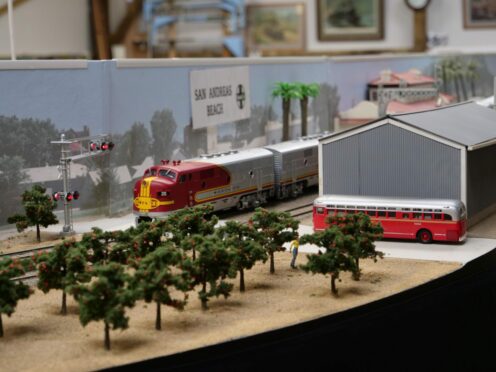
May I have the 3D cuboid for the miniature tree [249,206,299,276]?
[{"bbox_3d":[0.017,0.037,0.719,0.033,0.044,0.034,-1,7,1],"label":"miniature tree"}]

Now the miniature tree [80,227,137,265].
[{"bbox_3d":[-0.089,0.045,0.693,0.036,0.039,0.035,-2,7,-7],"label":"miniature tree"}]

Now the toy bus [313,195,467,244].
[{"bbox_3d":[0.111,0.026,0.846,0.117,0.030,0.029,2,8,24],"label":"toy bus"}]

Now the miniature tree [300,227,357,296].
[{"bbox_3d":[0.048,0.045,0.650,0.034,0.042,0.034,-1,7,4],"label":"miniature tree"}]

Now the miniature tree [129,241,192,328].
[{"bbox_3d":[-0.046,0.053,0.578,0.033,0.048,0.034,-2,7,-5],"label":"miniature tree"}]

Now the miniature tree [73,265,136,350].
[{"bbox_3d":[-0.072,0.060,0.541,0.033,0.044,0.034,-2,7,-8],"label":"miniature tree"}]

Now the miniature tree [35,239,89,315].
[{"bbox_3d":[-0.106,0.052,0.619,0.031,0.044,0.033,-3,7,-10],"label":"miniature tree"}]

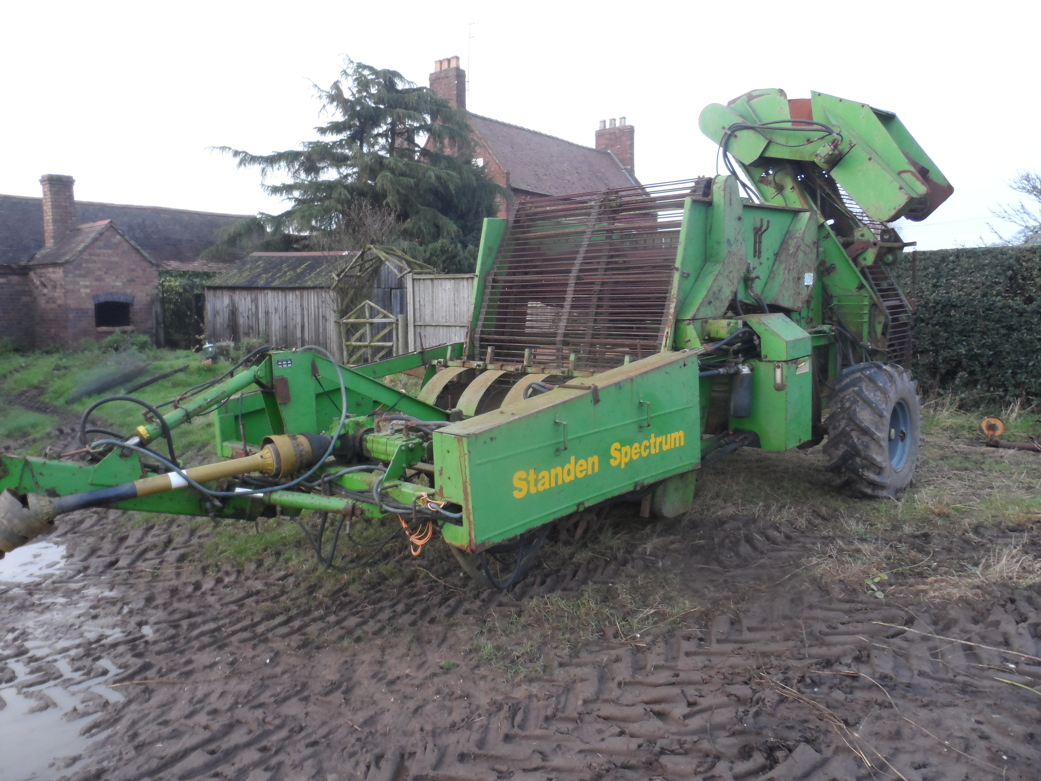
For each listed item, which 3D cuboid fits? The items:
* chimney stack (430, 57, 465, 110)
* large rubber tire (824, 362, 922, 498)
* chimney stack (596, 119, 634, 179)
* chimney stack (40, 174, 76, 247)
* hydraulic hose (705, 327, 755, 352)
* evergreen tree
[{"bbox_3d":[-3.062,-12.874,30.300,1.580,2.000,0.520,7,10,39],"label":"chimney stack"},{"bbox_3d":[2.888,0.326,5.913,0.430,1.069,1.080,8,11,43],"label":"large rubber tire"},{"bbox_3d":[5.040,-12.928,38.700,2.100,3.000,0.500,7,10,39],"label":"chimney stack"},{"bbox_3d":[-11.015,-4.267,17.200,0.620,1.607,0.550,8,11,44],"label":"chimney stack"},{"bbox_3d":[1.407,-0.336,4.850,0.120,0.200,0.500,7,10,38],"label":"hydraulic hose"},{"bbox_3d":[-4.803,-5.540,21.500,8.500,8.100,7.600,1,8,0],"label":"evergreen tree"}]

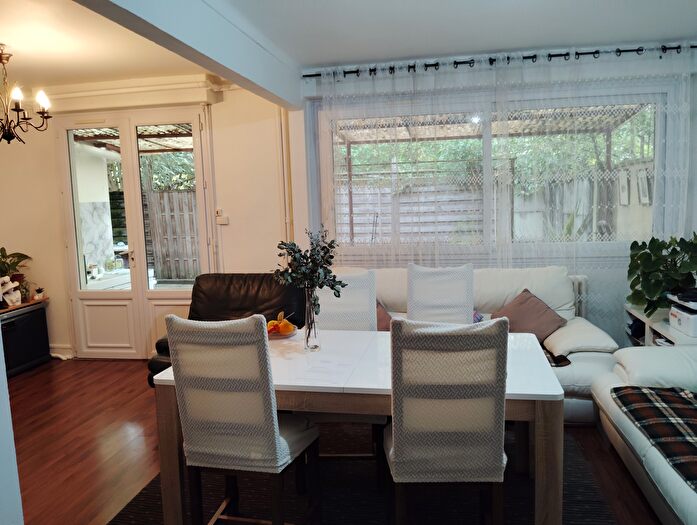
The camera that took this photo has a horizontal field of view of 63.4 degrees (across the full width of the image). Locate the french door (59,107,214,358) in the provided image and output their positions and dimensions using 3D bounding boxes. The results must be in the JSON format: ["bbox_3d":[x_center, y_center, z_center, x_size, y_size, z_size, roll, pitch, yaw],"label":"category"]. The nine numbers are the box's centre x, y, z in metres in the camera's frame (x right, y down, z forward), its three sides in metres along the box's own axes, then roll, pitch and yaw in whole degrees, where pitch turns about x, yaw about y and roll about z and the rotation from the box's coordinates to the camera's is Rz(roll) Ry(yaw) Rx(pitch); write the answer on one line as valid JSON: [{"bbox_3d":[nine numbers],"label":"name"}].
[{"bbox_3d":[-1.936,-0.229,5.223,1.480,2.300,0.090,0,7,11],"label":"french door"}]

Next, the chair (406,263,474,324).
[{"bbox_3d":[0.507,0.570,3.037,0.450,1.065,0.570,-1,7,7],"label":"chair"}]

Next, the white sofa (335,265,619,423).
[{"bbox_3d":[0.742,0.527,4.074,2.100,0.900,1.000,0,7,11],"label":"white sofa"}]

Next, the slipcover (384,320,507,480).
[{"bbox_3d":[0.361,0.467,2.151,0.440,0.650,0.540,-1,7,4],"label":"slipcover"}]

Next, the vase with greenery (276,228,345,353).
[{"bbox_3d":[-0.183,0.131,2.645,0.330,0.563,0.300,0,7,11],"label":"vase with greenery"}]

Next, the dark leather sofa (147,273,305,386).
[{"bbox_3d":[-0.829,0.522,4.620,1.380,0.880,0.870,0,7,11],"label":"dark leather sofa"}]

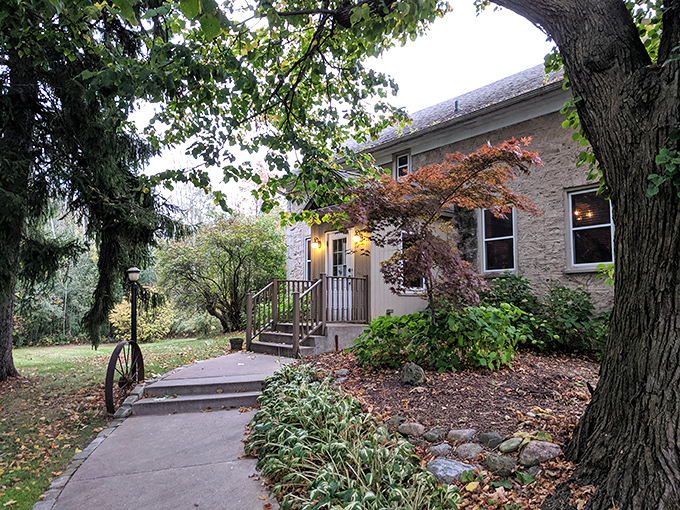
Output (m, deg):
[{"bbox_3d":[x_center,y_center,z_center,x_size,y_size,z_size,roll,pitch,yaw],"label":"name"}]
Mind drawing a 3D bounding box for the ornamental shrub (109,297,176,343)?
[{"bbox_3d":[-6.528,2.108,16.880,2.200,1.500,2.000,0,-5,0],"label":"ornamental shrub"}]

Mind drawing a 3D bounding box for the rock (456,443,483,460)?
[{"bbox_3d":[1.121,1.701,4.420,0.220,0.120,0.170,0,-5,0],"label":"rock"}]

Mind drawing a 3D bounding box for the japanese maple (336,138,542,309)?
[{"bbox_3d":[1.695,-0.120,8.700,3.400,3.720,2.700,0,-5,0],"label":"japanese maple"}]

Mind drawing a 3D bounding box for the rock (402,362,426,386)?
[{"bbox_3d":[0.979,1.591,6.800,0.330,0.280,0.270,0,-5,0],"label":"rock"}]

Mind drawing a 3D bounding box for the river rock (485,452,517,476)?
[{"bbox_3d":[1.320,1.723,4.200,0.260,0.150,0.200,0,-5,0],"label":"river rock"}]

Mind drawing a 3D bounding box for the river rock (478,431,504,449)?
[{"bbox_3d":[1.379,1.680,4.650,0.240,0.130,0.180,0,-5,0],"label":"river rock"}]

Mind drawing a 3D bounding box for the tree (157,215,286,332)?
[{"bbox_3d":[-3.985,0.629,17.321,4.300,4.000,4.000,0,-5,0],"label":"tree"}]

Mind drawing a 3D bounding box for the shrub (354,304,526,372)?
[{"bbox_3d":[1.646,1.274,8.366,2.750,1.000,1.750,0,-5,0],"label":"shrub"}]

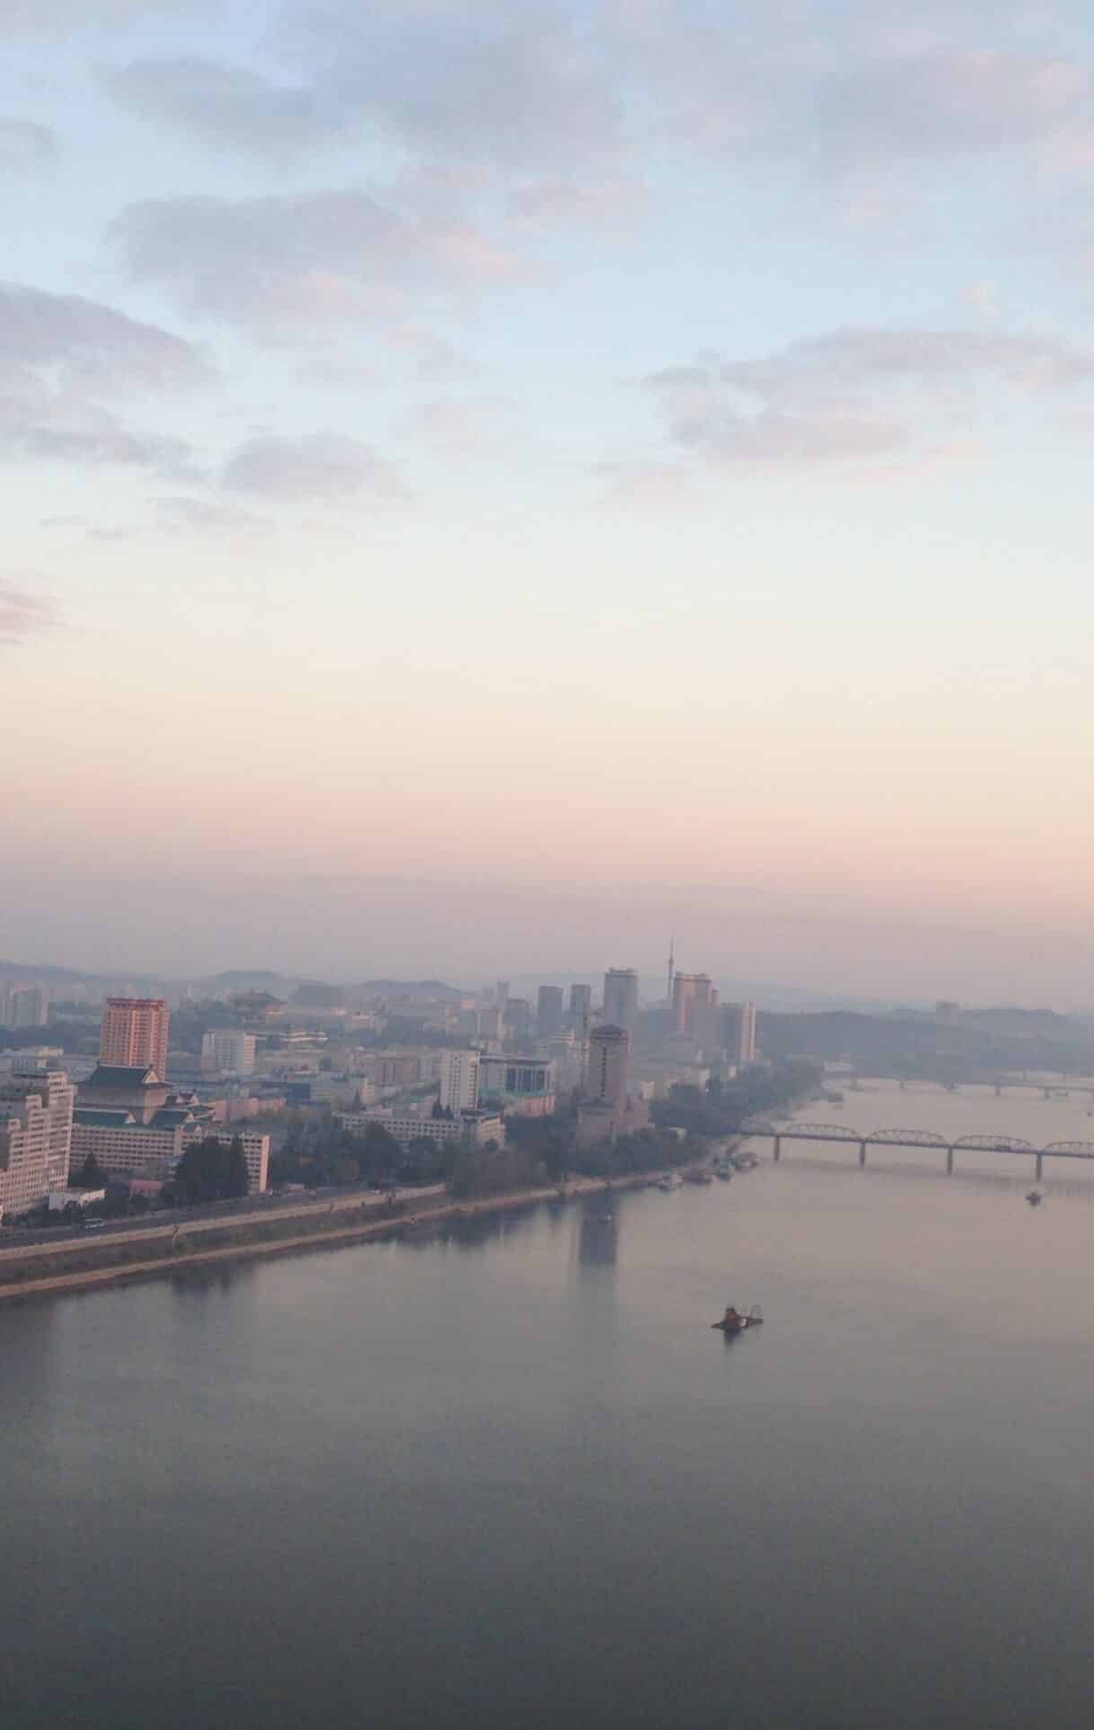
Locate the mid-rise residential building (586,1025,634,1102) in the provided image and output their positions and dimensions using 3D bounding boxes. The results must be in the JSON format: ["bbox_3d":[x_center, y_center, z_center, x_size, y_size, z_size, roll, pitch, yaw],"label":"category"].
[{"bbox_3d":[41.380,151.970,1530.000,24.000,78.000,23.000,2,-4,18],"label":"mid-rise residential building"}]

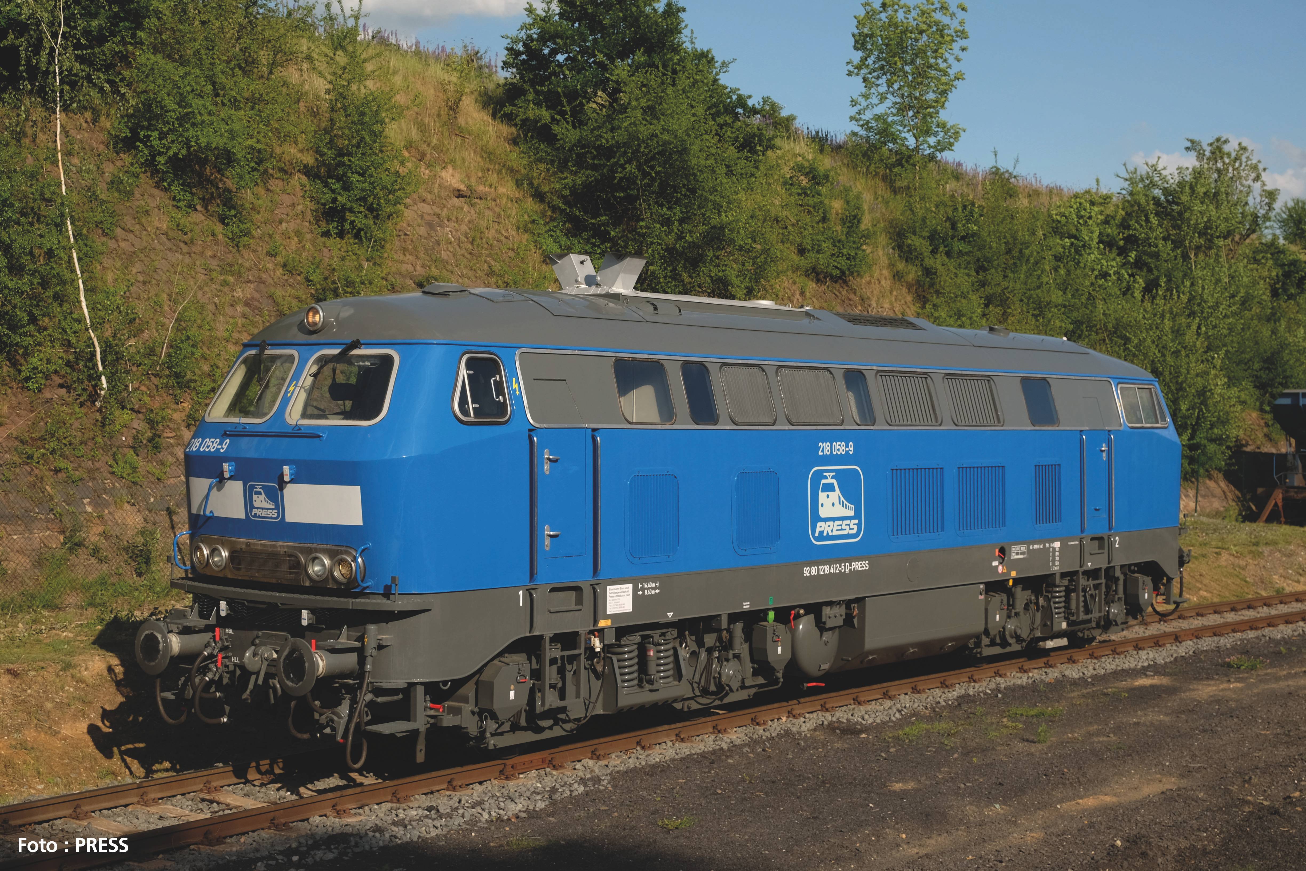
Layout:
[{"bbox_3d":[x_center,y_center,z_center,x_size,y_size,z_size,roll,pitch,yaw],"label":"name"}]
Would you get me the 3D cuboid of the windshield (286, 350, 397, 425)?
[{"bbox_3d":[-2.482,-0.387,15.439,1.020,0.700,0.080,1,-29,31],"label":"windshield"}]

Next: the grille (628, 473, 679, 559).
[{"bbox_3d":[0.013,0.730,17.425,0.050,0.770,0.735,2,1,39],"label":"grille"}]

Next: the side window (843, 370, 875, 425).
[{"bbox_3d":[2.139,-0.391,19.902,0.050,0.604,0.433,-20,-12,37],"label":"side window"}]

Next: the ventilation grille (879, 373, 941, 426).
[{"bbox_3d":[2.789,-0.398,20.947,0.050,0.580,1.150,-19,-12,37],"label":"ventilation grille"}]

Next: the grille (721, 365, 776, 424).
[{"bbox_3d":[0.918,-0.391,18.369,0.050,0.600,0.795,-20,-12,37],"label":"grille"}]

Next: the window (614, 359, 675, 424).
[{"bbox_3d":[-0.059,-0.386,17.088,0.060,0.595,0.800,-18,-11,37],"label":"window"}]

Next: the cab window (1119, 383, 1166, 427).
[{"bbox_3d":[6.445,-0.383,25.300,0.070,0.600,1.270,-18,-11,37],"label":"cab window"}]

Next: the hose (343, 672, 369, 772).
[{"bbox_3d":[-2.355,2.266,15.307,0.180,0.770,0.130,2,1,39],"label":"hose"}]

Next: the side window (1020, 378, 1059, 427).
[{"bbox_3d":[4.640,-0.392,23.011,0.060,0.605,0.785,-18,-11,37],"label":"side window"}]

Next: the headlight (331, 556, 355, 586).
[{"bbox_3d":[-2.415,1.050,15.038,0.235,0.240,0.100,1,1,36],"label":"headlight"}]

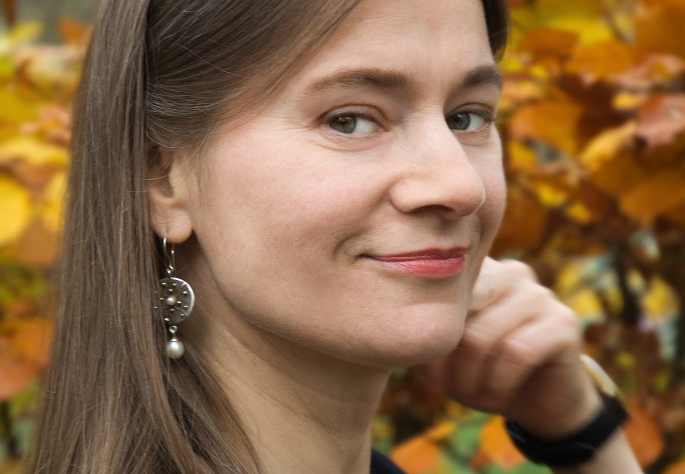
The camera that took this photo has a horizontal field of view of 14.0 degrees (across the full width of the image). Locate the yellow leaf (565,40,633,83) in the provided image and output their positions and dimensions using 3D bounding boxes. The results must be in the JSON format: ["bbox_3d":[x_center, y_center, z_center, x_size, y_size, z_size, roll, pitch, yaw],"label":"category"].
[{"bbox_3d":[0.184,-0.126,2.000,0.050,0.032,0.025,0,2,0],"label":"yellow leaf"}]

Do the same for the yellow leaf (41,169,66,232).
[{"bbox_3d":[-0.201,-0.026,2.000,0.030,0.044,0.025,0,2,0],"label":"yellow leaf"}]

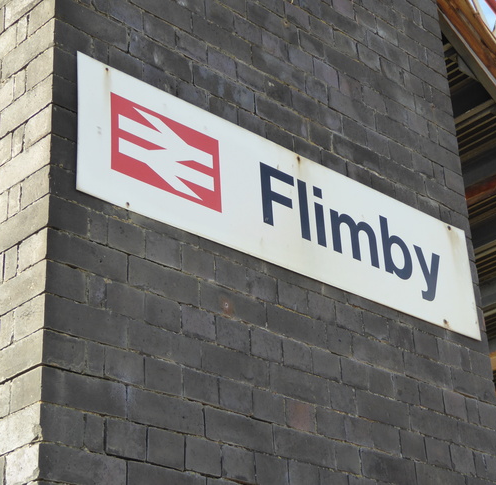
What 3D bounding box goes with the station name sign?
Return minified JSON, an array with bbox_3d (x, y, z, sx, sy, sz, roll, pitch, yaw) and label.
[{"bbox_3d":[0.161,-0.079,3.306,1.607,0.404,0.020,21,-36,-39],"label":"station name sign"}]

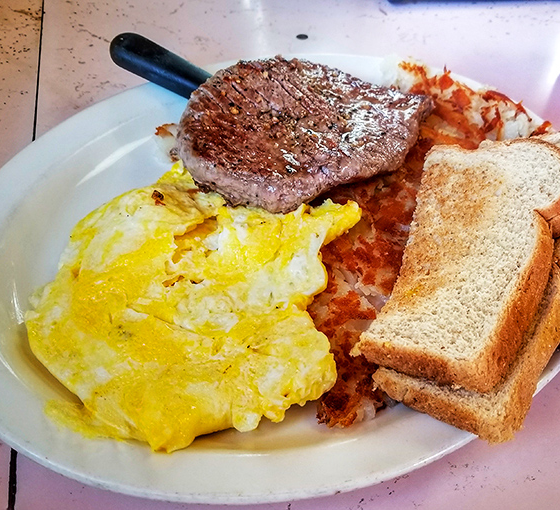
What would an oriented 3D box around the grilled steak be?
[{"bbox_3d":[0.013,-0.066,0.274,0.128,0.022,0.096,0,56,2],"label":"grilled steak"}]

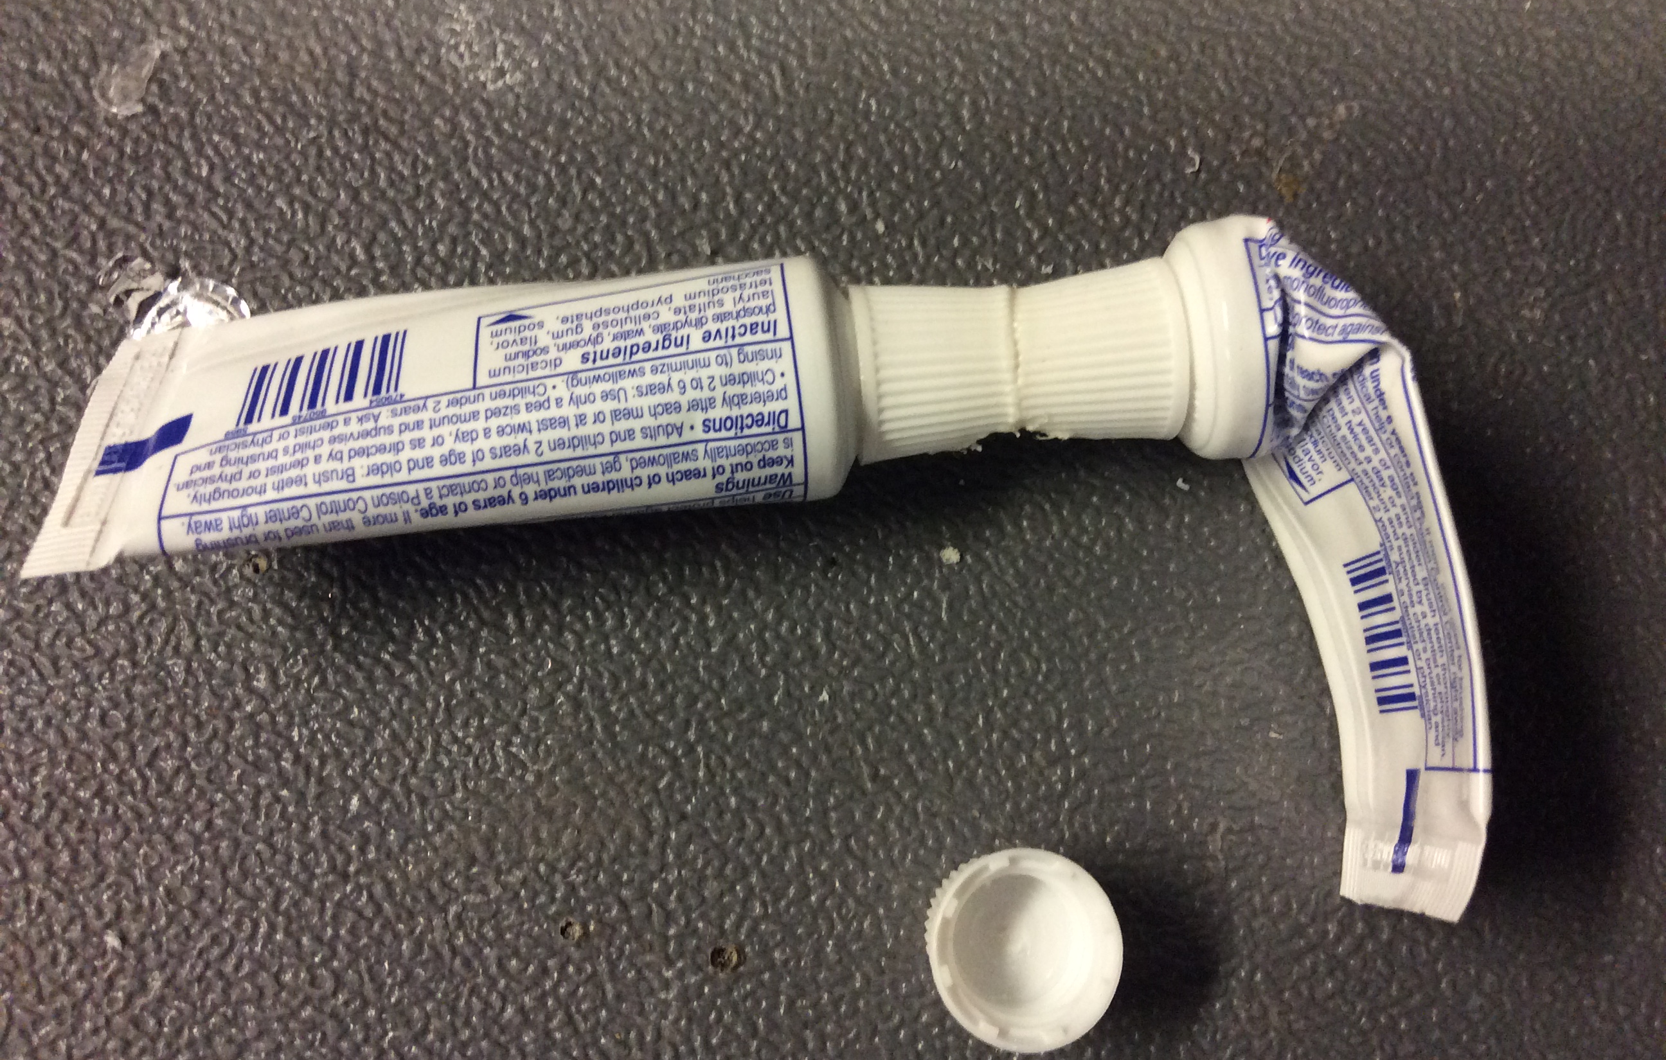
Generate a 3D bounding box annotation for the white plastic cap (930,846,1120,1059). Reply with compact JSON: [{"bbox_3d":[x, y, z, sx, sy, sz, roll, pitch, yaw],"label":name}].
[{"bbox_3d":[0.017,0.038,0.144,0.018,0.015,0.018,2,83,-4],"label":"white plastic cap"}]

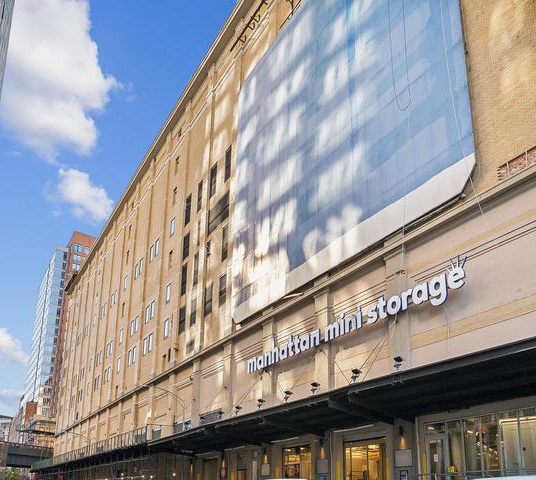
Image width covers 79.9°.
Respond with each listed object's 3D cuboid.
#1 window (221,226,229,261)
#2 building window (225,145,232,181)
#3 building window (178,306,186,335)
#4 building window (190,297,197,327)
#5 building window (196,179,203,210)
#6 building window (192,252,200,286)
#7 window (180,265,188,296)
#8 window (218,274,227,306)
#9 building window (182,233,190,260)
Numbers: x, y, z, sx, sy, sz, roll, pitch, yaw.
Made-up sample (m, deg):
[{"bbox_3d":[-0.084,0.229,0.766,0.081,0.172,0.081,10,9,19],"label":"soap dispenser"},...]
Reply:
[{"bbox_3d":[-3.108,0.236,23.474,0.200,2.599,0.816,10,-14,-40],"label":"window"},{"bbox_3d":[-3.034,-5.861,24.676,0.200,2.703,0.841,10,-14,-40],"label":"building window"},{"bbox_3d":[-7.111,6.756,26.714,0.200,2.213,0.985,10,-14,-40],"label":"building window"},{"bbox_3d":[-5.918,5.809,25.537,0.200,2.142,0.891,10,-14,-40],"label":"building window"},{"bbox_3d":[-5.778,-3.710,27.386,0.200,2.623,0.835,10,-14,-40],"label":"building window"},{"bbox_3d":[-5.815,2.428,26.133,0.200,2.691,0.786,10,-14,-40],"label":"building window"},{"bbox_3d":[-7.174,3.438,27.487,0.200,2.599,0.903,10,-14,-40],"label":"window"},{"bbox_3d":[-3.186,3.608,22.852,0.200,2.139,0.884,10,-14,-40],"label":"window"},{"bbox_3d":[-7.106,0.629,28.001,0.200,2.186,0.995,10,-14,-40],"label":"building window"}]

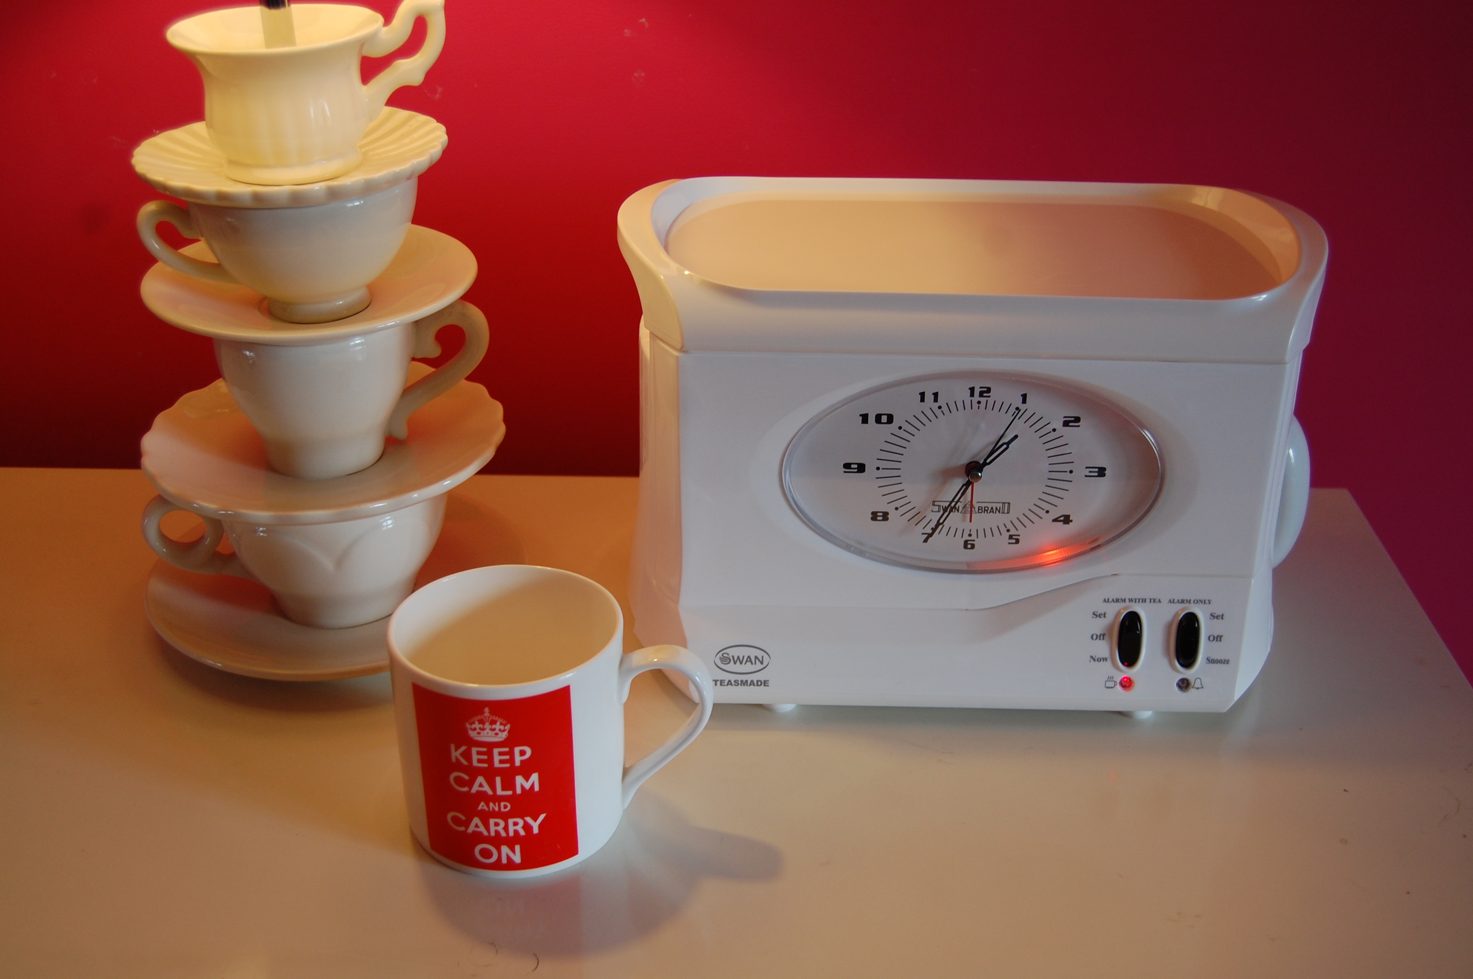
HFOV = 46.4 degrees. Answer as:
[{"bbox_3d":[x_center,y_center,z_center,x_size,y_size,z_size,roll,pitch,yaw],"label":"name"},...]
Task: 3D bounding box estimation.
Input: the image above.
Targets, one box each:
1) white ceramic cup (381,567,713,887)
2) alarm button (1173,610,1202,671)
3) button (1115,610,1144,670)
[{"bbox_3d":[-0.065,0.083,0.618,0.112,0.081,0.081,0,27,0],"label":"white ceramic cup"},{"bbox_3d":[0.176,0.059,0.669,0.010,0.026,0.006,1,27,1],"label":"alarm button"},{"bbox_3d":[0.153,0.059,0.669,0.010,0.026,0.006,1,27,1],"label":"button"}]

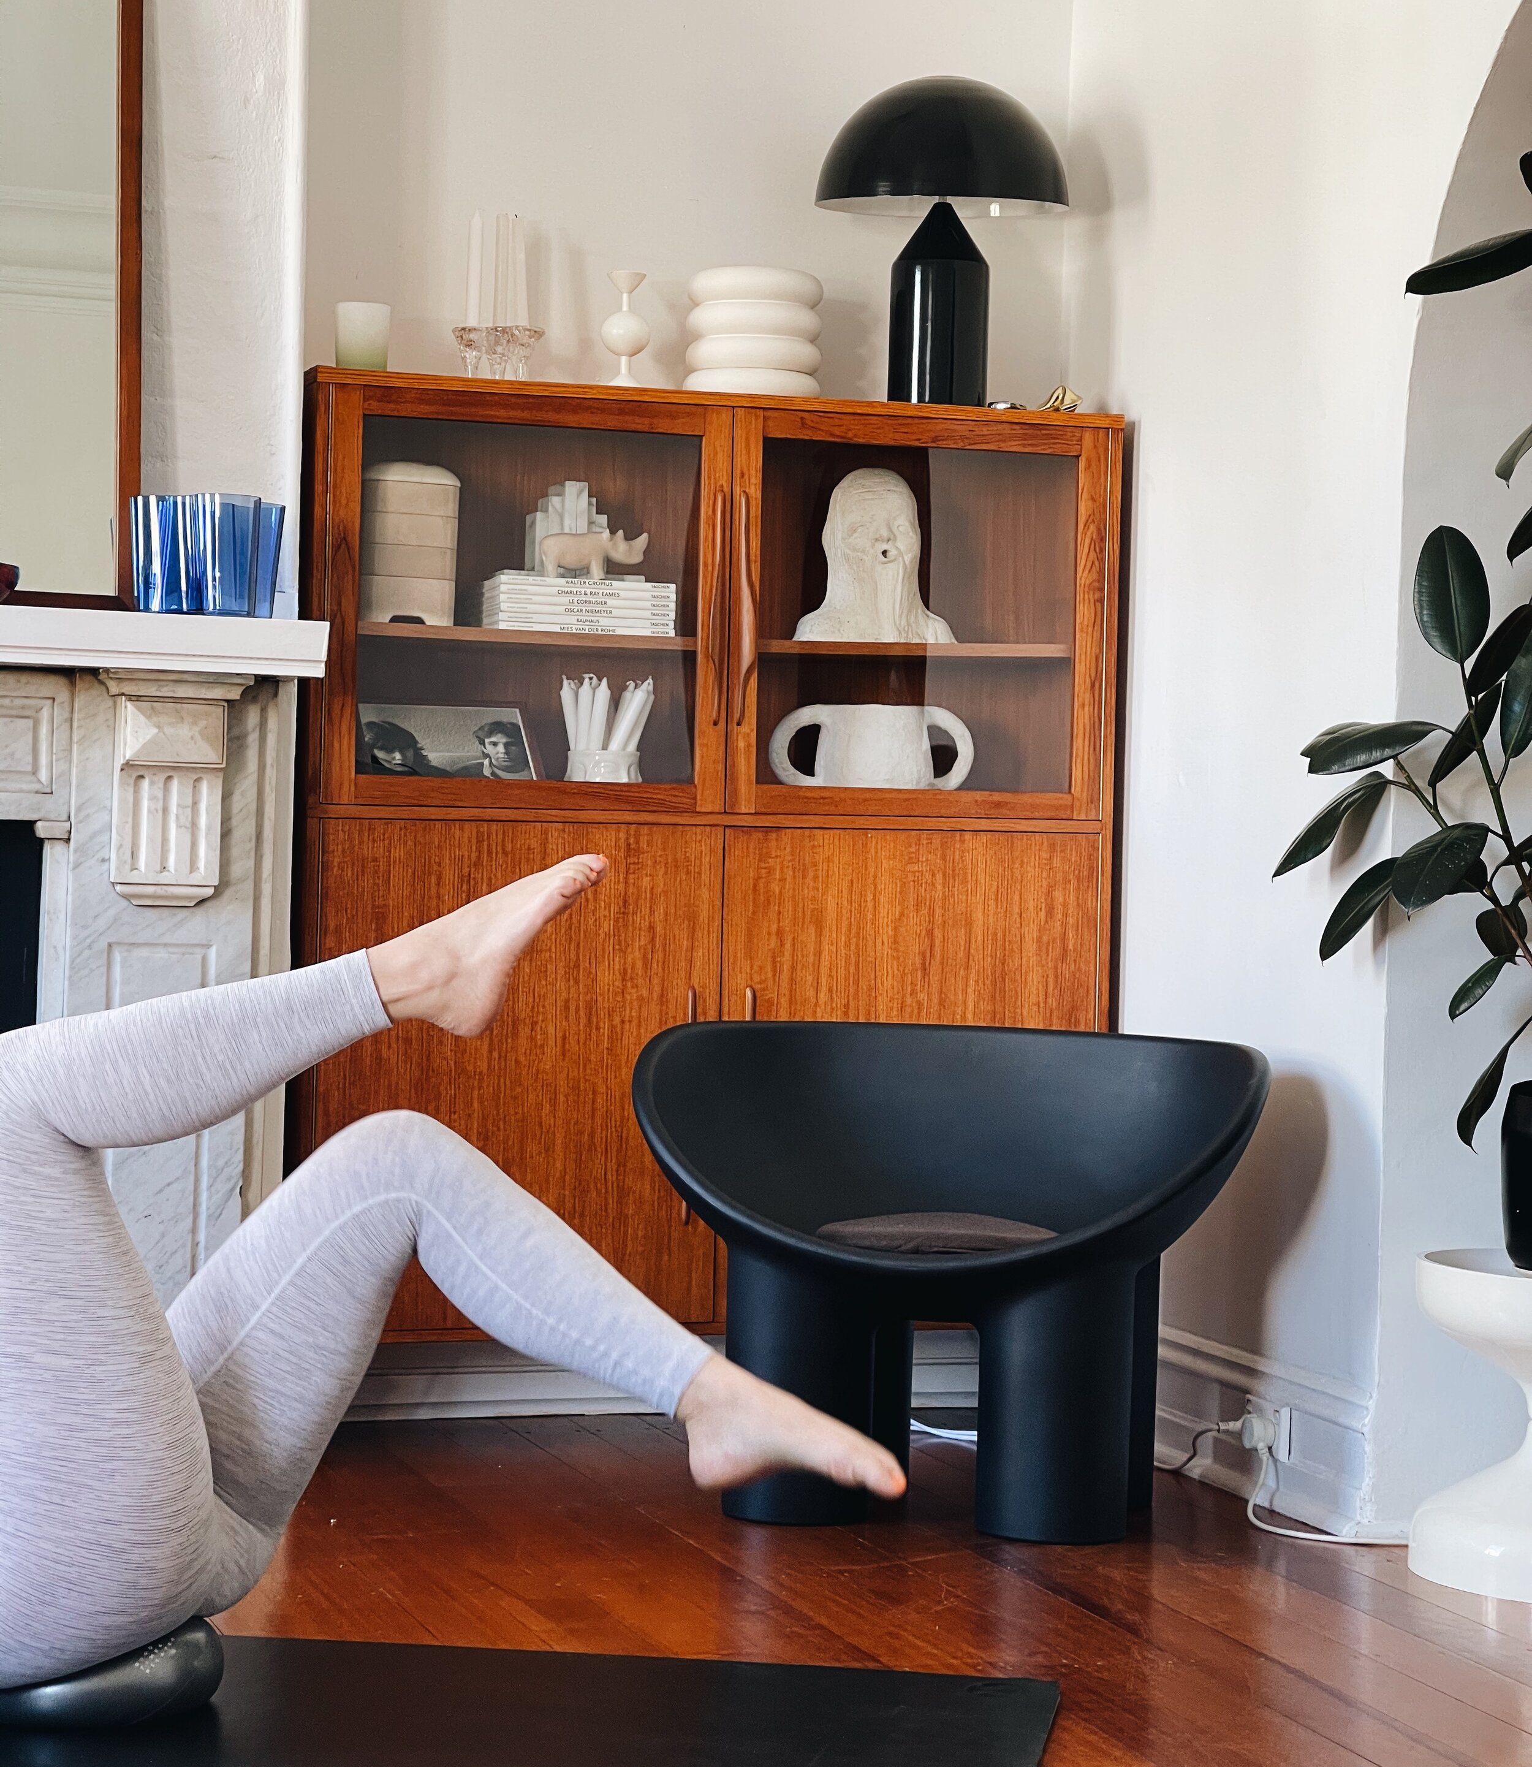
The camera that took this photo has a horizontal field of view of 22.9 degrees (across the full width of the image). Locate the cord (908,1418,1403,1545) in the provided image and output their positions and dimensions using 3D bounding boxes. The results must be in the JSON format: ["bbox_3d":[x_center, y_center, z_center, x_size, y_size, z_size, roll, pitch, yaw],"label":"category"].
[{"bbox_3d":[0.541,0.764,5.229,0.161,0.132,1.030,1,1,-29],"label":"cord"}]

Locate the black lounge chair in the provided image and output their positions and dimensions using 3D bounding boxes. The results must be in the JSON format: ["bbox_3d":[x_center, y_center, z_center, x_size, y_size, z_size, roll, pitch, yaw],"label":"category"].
[{"bbox_3d":[0.250,0.516,5.020,0.850,0.630,0.580,2,2,12],"label":"black lounge chair"}]

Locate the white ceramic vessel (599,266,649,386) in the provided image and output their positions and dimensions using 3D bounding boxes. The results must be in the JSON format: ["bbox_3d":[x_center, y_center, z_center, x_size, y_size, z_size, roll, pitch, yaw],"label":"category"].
[{"bbox_3d":[-0.205,-0.790,5.442,0.071,0.183,0.071,1,2,0],"label":"white ceramic vessel"}]

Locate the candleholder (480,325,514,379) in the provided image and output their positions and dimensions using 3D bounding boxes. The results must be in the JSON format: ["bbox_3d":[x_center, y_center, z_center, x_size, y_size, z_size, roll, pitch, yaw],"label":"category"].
[{"bbox_3d":[-0.385,-0.760,5.420,0.050,0.085,0.050,1,1,-18],"label":"candleholder"}]

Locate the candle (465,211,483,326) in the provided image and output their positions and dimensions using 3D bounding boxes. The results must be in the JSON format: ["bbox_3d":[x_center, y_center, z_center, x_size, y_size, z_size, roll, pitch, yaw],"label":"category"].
[{"bbox_3d":[-0.415,-0.864,5.345,0.023,0.174,0.023,1,2,-19],"label":"candle"}]

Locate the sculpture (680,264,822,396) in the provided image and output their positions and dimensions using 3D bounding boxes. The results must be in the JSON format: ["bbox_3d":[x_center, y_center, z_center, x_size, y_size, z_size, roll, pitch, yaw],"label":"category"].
[{"bbox_3d":[-0.020,-0.799,5.538,0.200,0.205,0.200,1,2,0],"label":"sculpture"}]

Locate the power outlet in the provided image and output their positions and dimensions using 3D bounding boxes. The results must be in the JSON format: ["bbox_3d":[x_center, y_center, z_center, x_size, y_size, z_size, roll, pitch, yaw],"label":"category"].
[{"bbox_3d":[0.669,0.729,5.051,0.025,0.074,0.117,1,1,-18],"label":"power outlet"}]

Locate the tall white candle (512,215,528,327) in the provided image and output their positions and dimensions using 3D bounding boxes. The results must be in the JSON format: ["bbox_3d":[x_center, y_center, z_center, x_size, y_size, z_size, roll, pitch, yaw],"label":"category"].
[{"bbox_3d":[-0.353,-0.876,5.420,0.023,0.168,0.023,1,1,-18],"label":"tall white candle"}]

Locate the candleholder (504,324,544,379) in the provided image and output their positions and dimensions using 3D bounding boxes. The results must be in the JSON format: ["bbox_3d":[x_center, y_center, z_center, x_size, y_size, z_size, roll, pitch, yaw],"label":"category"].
[{"bbox_3d":[-0.346,-0.759,5.420,0.054,0.085,0.054,1,1,0],"label":"candleholder"}]

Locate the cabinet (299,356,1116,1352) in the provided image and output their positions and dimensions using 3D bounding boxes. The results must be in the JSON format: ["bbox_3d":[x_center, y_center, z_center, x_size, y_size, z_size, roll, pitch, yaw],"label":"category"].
[{"bbox_3d":[-0.125,-0.016,5.521,1.200,1.365,0.400,1,2,-19],"label":"cabinet"}]

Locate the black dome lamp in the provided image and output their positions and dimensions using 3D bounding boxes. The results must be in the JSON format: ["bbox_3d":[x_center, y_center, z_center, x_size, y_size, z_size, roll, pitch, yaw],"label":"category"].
[{"bbox_3d":[0.254,-0.941,5.581,0.377,0.500,0.377,1,2,0],"label":"black dome lamp"}]

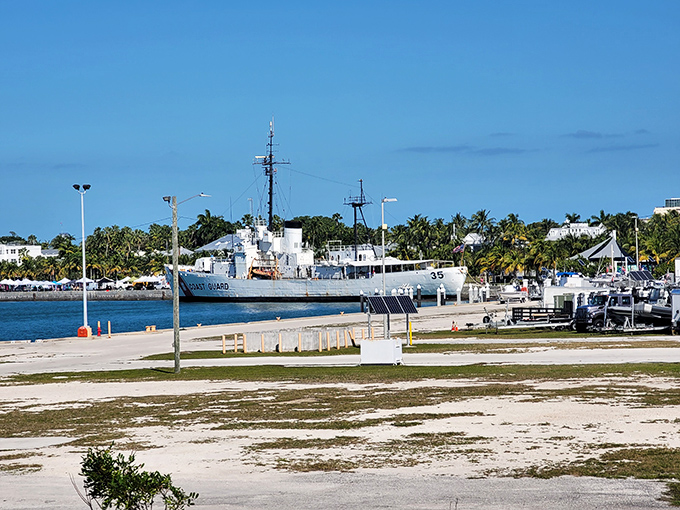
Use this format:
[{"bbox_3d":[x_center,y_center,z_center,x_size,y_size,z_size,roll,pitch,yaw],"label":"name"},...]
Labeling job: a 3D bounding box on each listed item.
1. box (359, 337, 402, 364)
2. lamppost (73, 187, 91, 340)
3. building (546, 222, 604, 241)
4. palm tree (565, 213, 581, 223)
[{"bbox_3d":[2.223,5.148,128.500,1.900,1.360,1.150,-1,0,20],"label":"box"},{"bbox_3d":[-20.209,0.456,190.000,1.400,11.950,0.700,-1,0,0],"label":"lamppost"},{"bbox_3d":[68.517,-2.752,700.000,17.500,13.500,12.000,-1,0,10],"label":"building"},{"bbox_3d":[68.801,-3.995,715.000,4.600,17.000,4.600,-1,0,0],"label":"palm tree"}]

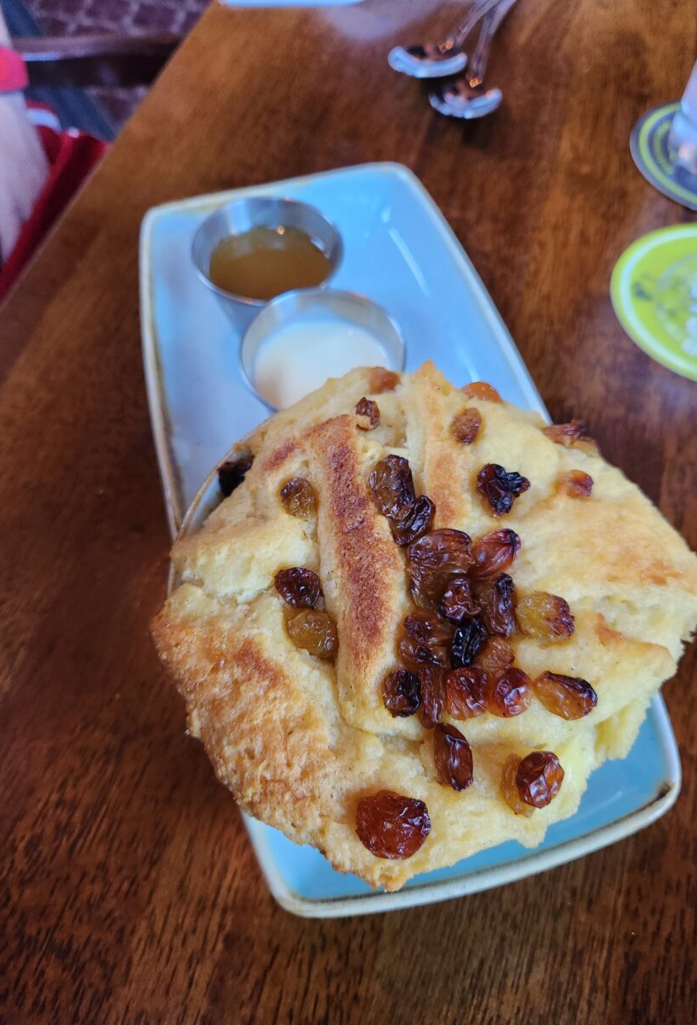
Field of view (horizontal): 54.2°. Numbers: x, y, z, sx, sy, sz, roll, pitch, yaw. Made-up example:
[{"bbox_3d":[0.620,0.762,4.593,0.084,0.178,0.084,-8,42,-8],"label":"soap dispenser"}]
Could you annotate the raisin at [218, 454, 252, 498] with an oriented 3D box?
[{"bbox_3d":[-0.032,-0.011,0.198,0.010,0.008,0.015,28,67,12],"label":"raisin"}]

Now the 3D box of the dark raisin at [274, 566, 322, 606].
[{"bbox_3d":[-0.013,0.018,0.169,0.012,0.006,0.009,32,68,14],"label":"dark raisin"}]

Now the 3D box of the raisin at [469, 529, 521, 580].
[{"bbox_3d":[0.035,0.010,0.163,0.014,0.008,0.009,-39,69,-17],"label":"raisin"}]

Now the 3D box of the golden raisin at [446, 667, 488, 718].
[{"bbox_3d":[0.027,0.041,0.155,0.010,0.007,0.011,2,64,0],"label":"golden raisin"}]

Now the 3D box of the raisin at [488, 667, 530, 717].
[{"bbox_3d":[0.035,0.039,0.150,0.009,0.008,0.011,20,65,11],"label":"raisin"}]

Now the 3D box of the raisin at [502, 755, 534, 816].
[{"bbox_3d":[0.040,0.061,0.153,0.009,0.007,0.013,-11,65,-5],"label":"raisin"}]

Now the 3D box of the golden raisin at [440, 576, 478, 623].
[{"bbox_3d":[0.026,0.021,0.163,0.008,0.007,0.012,24,67,11],"label":"golden raisin"}]

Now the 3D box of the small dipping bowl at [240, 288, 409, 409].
[{"bbox_3d":[-0.009,-0.048,0.250,0.057,0.035,0.057,0,64,-1],"label":"small dipping bowl"}]

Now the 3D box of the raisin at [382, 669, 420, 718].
[{"bbox_3d":[0.012,0.040,0.150,0.008,0.008,0.011,8,63,5],"label":"raisin"}]

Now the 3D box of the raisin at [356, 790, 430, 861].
[{"bbox_3d":[0.010,0.069,0.151,0.016,0.008,0.013,15,65,6],"label":"raisin"}]

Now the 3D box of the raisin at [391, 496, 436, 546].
[{"bbox_3d":[0.017,0.002,0.175,0.008,0.006,0.015,25,66,11],"label":"raisin"}]

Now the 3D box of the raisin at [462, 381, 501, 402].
[{"bbox_3d":[0.038,-0.034,0.194,0.011,0.007,0.009,18,64,10],"label":"raisin"}]

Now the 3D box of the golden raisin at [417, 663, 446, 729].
[{"bbox_3d":[0.019,0.042,0.156,0.007,0.006,0.014,-2,65,-1],"label":"golden raisin"}]

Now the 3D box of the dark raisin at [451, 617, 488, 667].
[{"bbox_3d":[0.028,0.030,0.159,0.007,0.006,0.012,22,67,10],"label":"dark raisin"}]

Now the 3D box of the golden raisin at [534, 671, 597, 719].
[{"bbox_3d":[0.050,0.042,0.158,0.014,0.007,0.009,29,67,12],"label":"golden raisin"}]

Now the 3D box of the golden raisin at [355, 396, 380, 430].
[{"bbox_3d":[0.005,-0.028,0.190,0.007,0.006,0.009,-20,64,-9],"label":"golden raisin"}]

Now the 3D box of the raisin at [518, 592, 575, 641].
[{"bbox_3d":[0.047,0.025,0.164,0.014,0.008,0.011,29,67,12],"label":"raisin"}]

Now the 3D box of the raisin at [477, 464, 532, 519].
[{"bbox_3d":[0.041,-0.006,0.180,0.012,0.008,0.015,-19,66,-9],"label":"raisin"}]

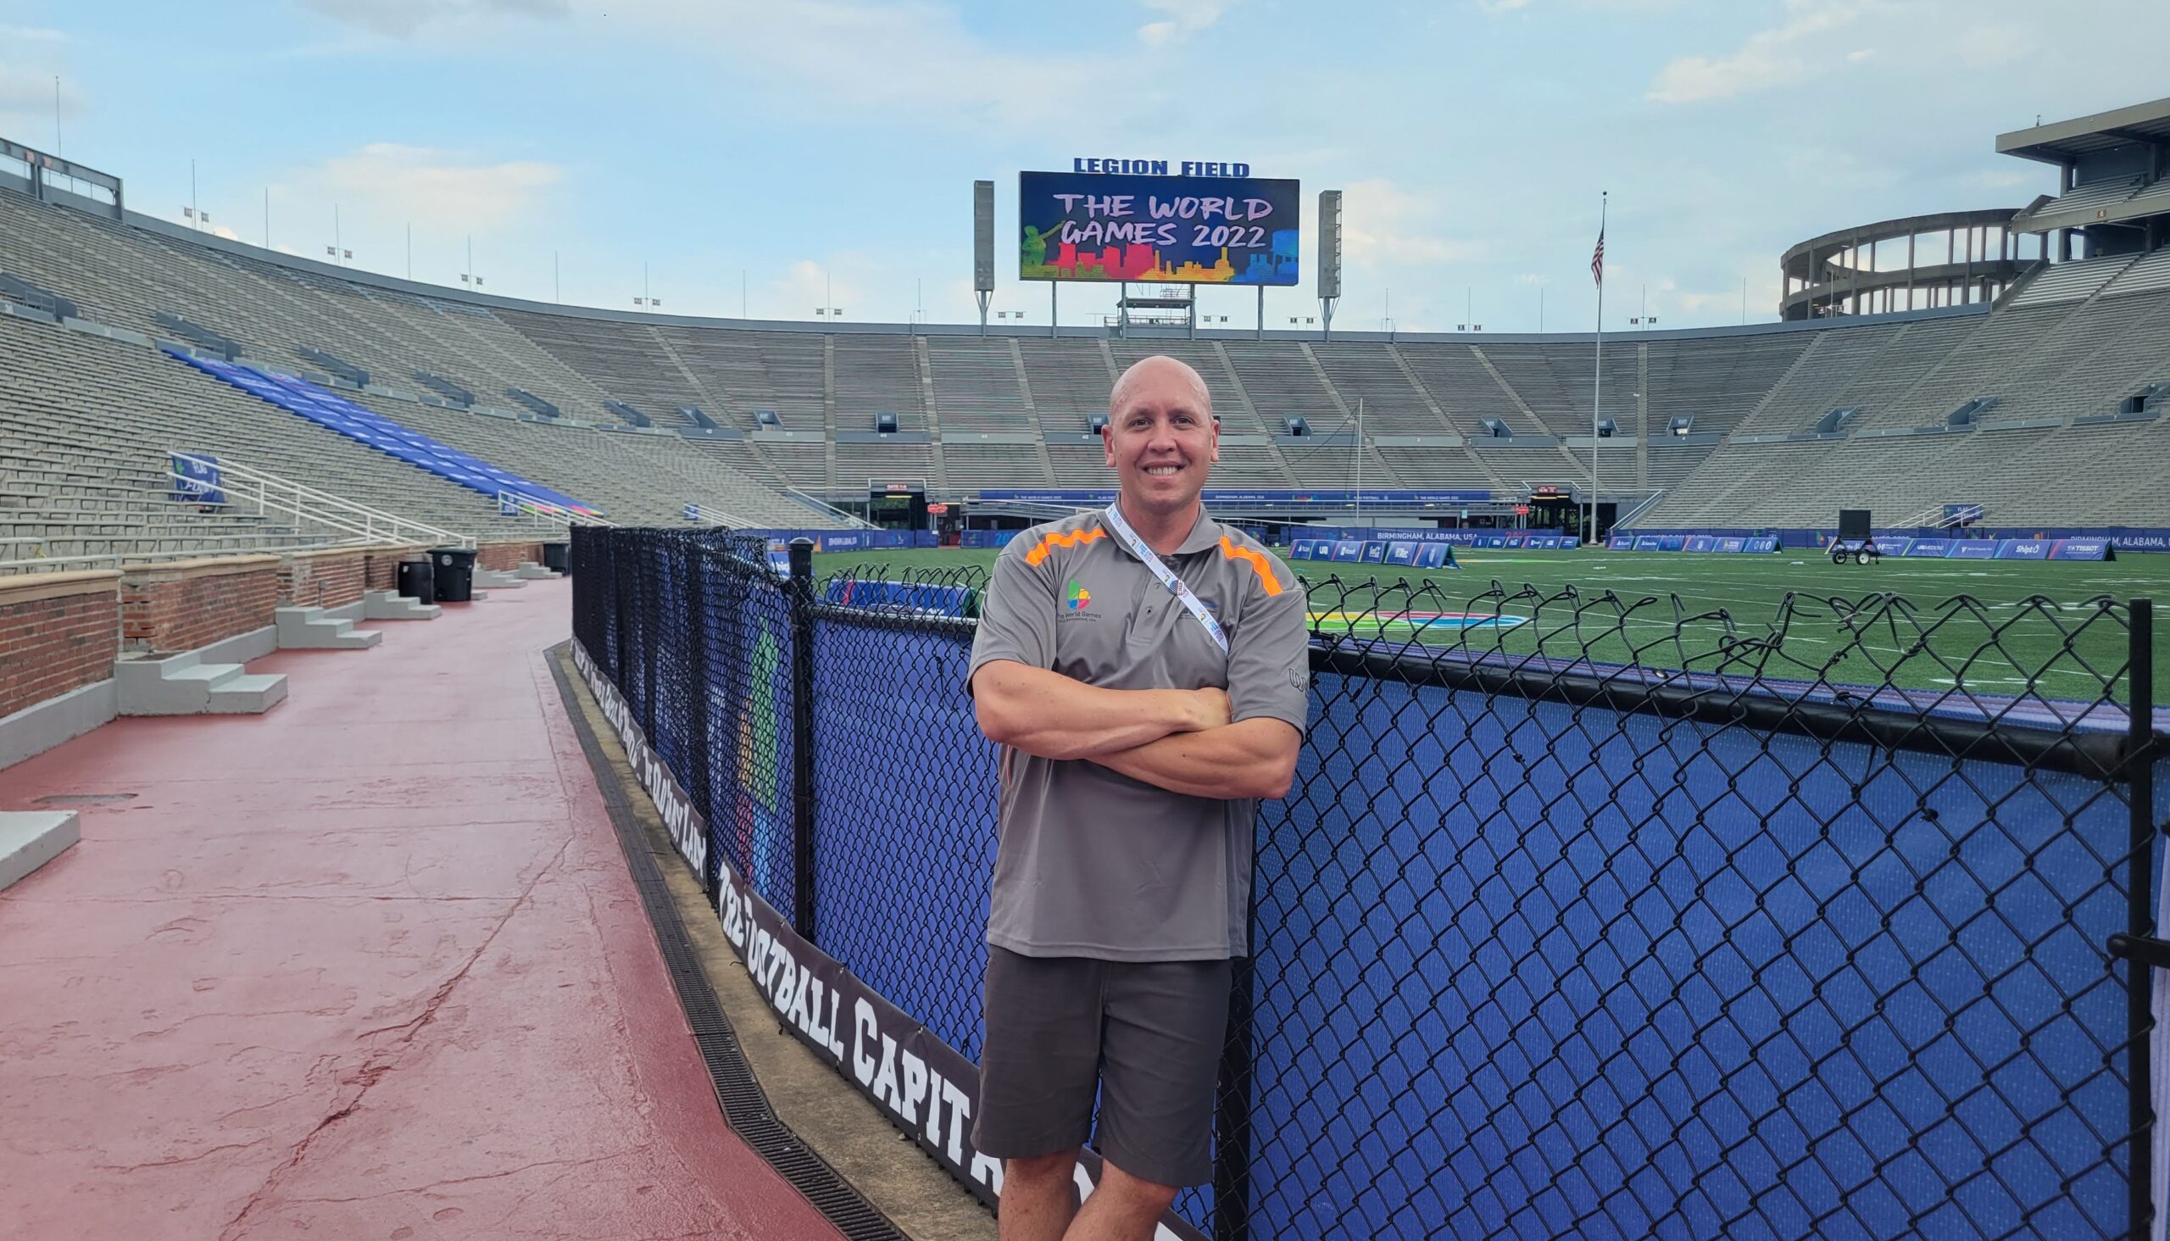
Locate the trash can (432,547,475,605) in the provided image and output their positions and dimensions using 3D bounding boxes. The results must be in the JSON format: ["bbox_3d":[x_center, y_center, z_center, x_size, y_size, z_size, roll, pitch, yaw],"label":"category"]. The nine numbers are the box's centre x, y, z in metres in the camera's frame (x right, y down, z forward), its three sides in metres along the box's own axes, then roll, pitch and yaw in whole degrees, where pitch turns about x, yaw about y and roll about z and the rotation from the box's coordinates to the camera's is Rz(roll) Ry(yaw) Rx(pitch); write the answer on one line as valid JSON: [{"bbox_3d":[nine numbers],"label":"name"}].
[{"bbox_3d":[-12.950,-0.945,33.400,0.870,1.110,0.720,0,3,-6],"label":"trash can"}]

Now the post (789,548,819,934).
[{"bbox_3d":[-0.844,0.500,4.900,0.077,1.480,0.077,0,3,0],"label":"post"}]

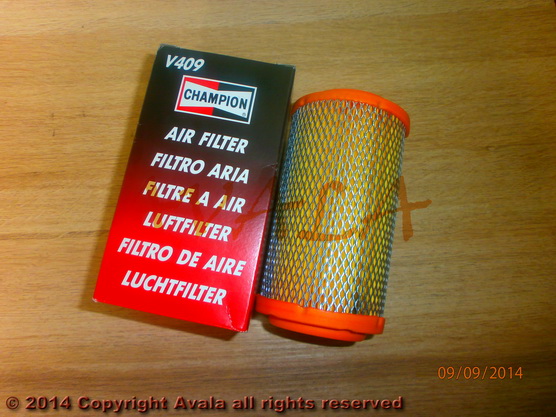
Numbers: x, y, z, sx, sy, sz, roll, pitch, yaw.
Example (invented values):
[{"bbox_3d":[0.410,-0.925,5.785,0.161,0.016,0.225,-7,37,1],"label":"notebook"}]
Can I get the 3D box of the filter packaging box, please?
[{"bbox_3d":[-0.057,-0.012,0.360,0.103,0.103,0.193,10,79,1],"label":"filter packaging box"}]

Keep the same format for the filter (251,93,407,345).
[{"bbox_3d":[0.046,0.010,0.359,0.101,0.101,0.178,10,79,1],"label":"filter"}]

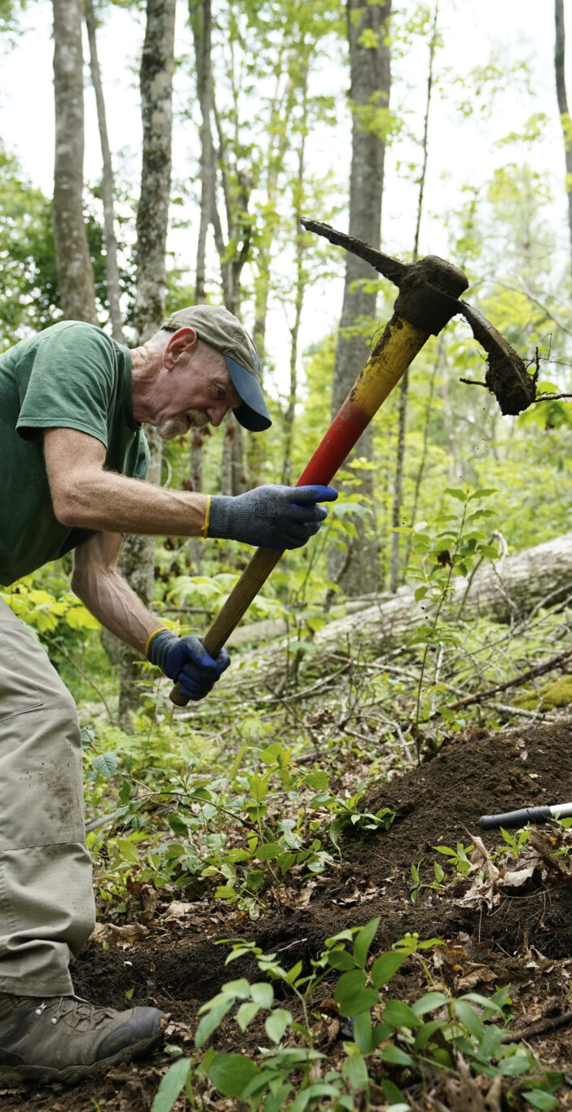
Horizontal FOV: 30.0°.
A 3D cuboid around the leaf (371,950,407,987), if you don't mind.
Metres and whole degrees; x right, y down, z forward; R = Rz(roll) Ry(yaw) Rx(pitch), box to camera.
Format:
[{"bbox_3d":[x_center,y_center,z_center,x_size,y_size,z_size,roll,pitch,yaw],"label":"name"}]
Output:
[{"bbox_3d":[0.143,0.568,1.473,0.034,0.015,0.073,25,48,32],"label":"leaf"}]

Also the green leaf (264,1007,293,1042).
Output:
[{"bbox_3d":[-0.012,0.644,1.463,0.034,0.012,0.052,9,33,15],"label":"green leaf"}]

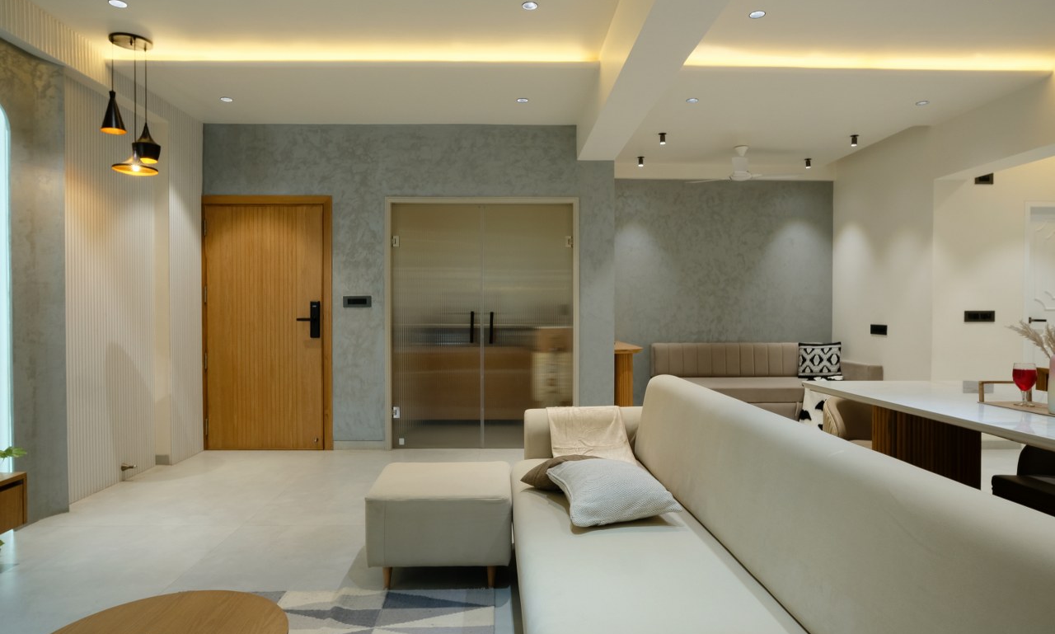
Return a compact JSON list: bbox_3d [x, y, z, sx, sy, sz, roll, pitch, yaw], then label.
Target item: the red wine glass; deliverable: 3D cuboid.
[{"bbox_3d":[2.203,0.298,2.595,0.080,0.182,0.080,0,1,-2],"label":"red wine glass"}]

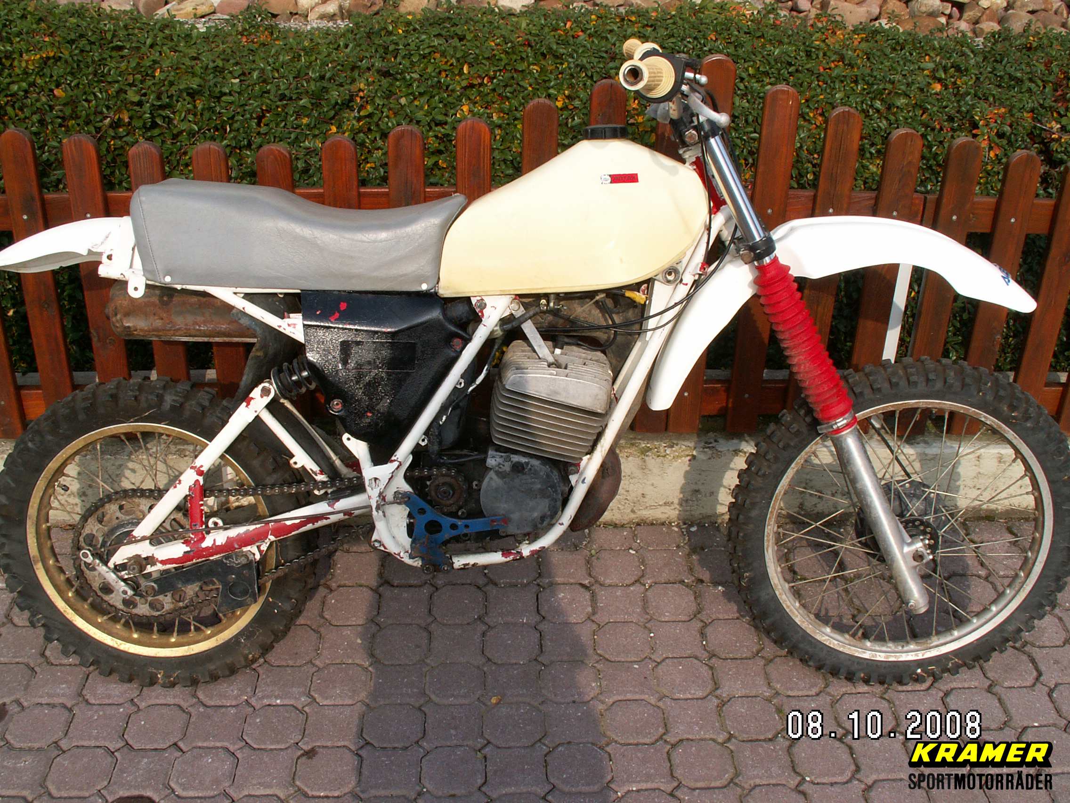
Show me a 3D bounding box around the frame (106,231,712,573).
[{"bbox_3d":[-0.232,-0.024,2.006,1.110,0.650,0.260,0,17,-1],"label":"frame"}]

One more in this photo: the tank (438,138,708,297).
[{"bbox_3d":[0.066,-0.332,1.917,0.475,0.265,0.290,0,17,-1],"label":"tank"}]

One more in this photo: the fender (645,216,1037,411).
[{"bbox_3d":[0.561,-0.165,1.981,0.725,0.342,0.150,0,17,1],"label":"fender"}]

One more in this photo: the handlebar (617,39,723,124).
[{"bbox_3d":[0.208,-0.549,1.853,0.150,0.132,0.820,1,17,4],"label":"handlebar"}]

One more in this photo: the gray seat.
[{"bbox_3d":[-0.407,-0.298,1.917,0.570,0.180,0.220,0,17,-1],"label":"gray seat"}]

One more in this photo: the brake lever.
[{"bbox_3d":[0.245,-0.431,1.582,0.060,0.065,0.180,1,17,4],"label":"brake lever"}]

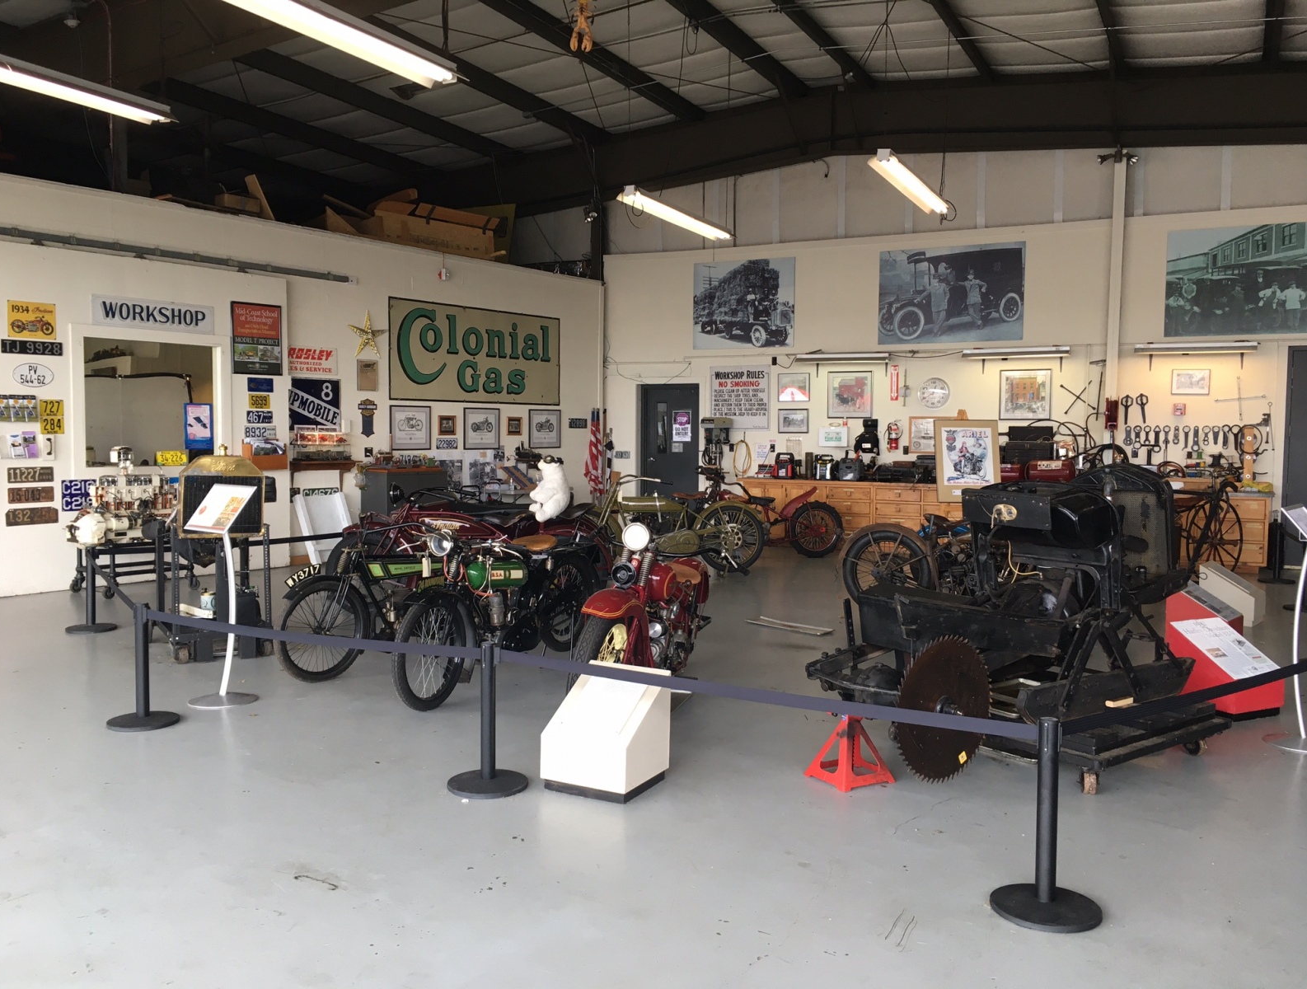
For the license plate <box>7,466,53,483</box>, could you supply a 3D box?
[{"bbox_3d":[-5.387,-0.169,9.562,0.010,0.131,0.378,3,4,37],"label":"license plate"}]

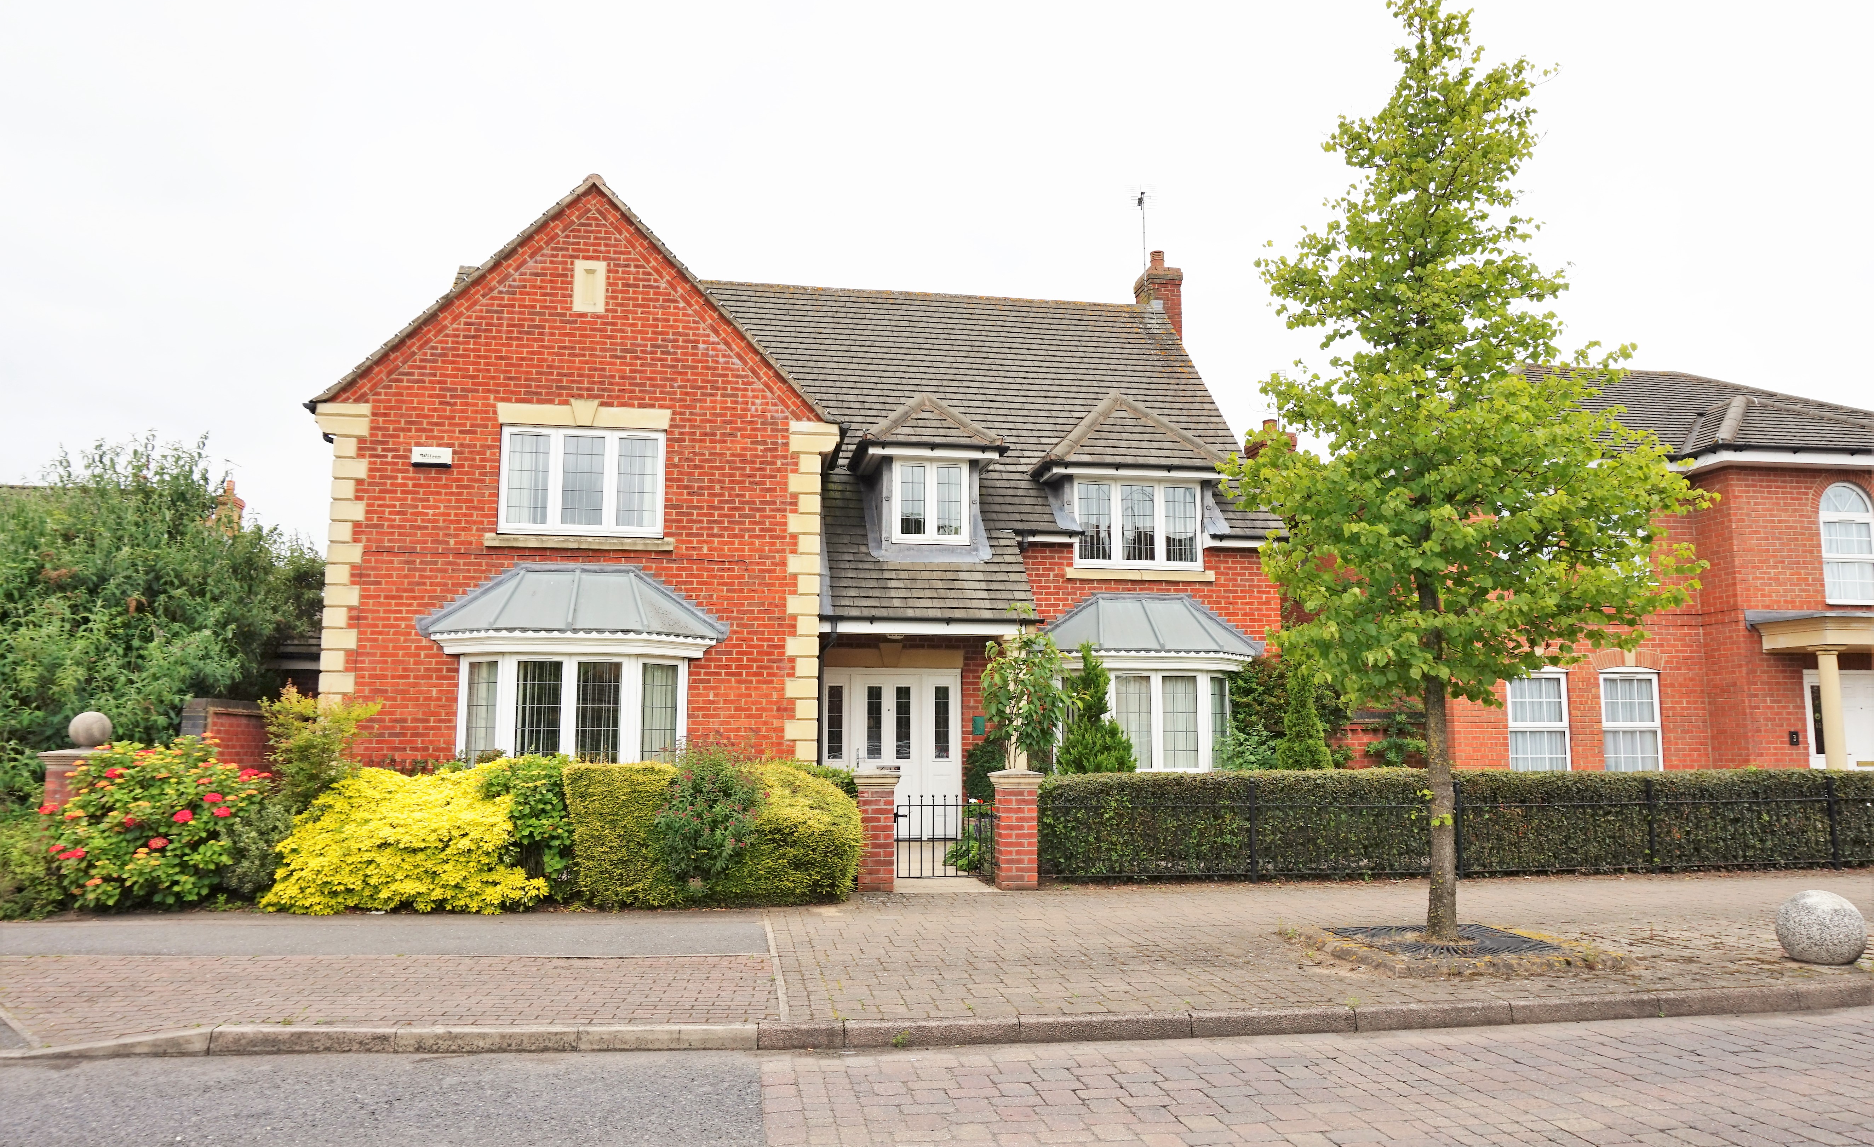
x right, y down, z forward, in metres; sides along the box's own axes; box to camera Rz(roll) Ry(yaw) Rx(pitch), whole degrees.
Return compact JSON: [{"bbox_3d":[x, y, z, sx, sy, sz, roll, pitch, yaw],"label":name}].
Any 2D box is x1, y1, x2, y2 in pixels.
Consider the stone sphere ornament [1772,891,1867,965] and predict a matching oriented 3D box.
[{"bbox_3d":[5.601,2.245,7.914,0.470,0.465,0.470,1,-7,-9],"label":"stone sphere ornament"}]

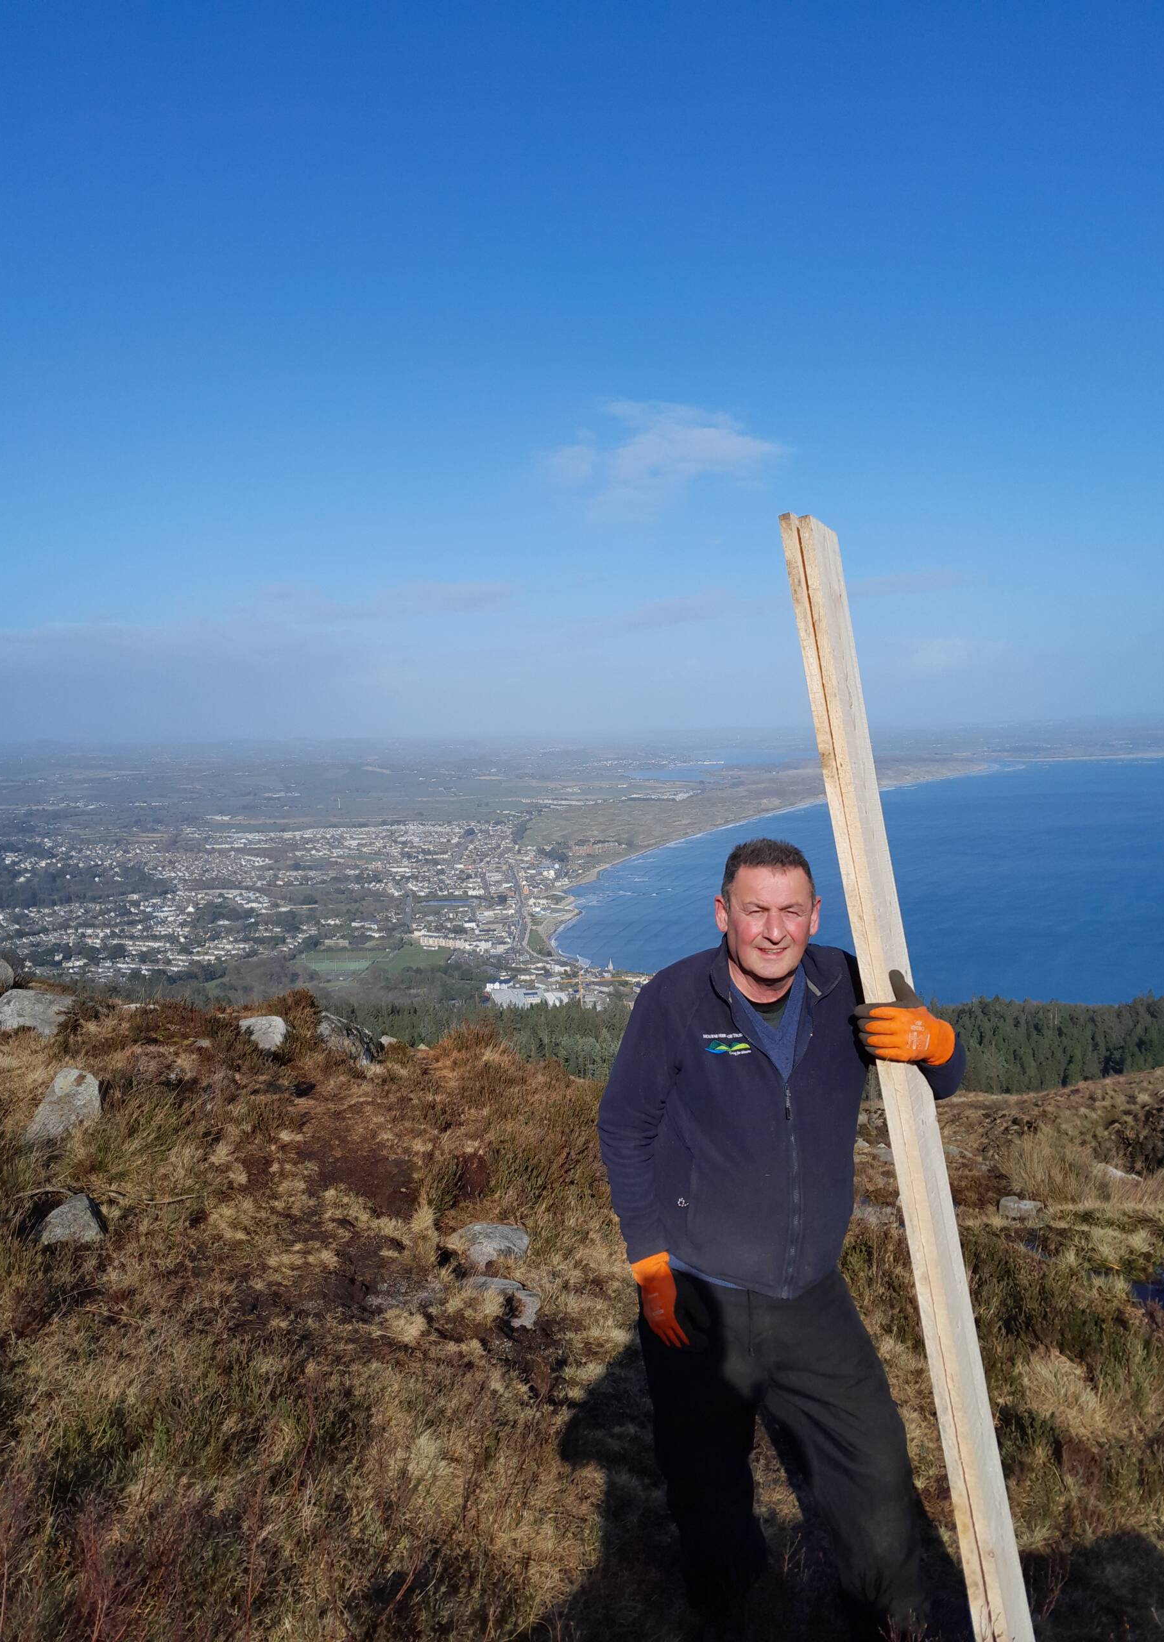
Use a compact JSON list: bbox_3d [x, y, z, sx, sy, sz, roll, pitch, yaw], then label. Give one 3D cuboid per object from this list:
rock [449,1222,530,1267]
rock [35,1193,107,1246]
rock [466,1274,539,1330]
[{"bbox_3d":[-0.318,1.461,4.251,0.280,0.120,0.220,-1,4,-5],"label":"rock"},{"bbox_3d":[-1.841,1.438,4.446,0.250,0.145,0.200,-3,5,-23],"label":"rock"},{"bbox_3d":[-0.242,1.488,3.810,0.230,0.110,0.190,-1,4,-4],"label":"rock"}]

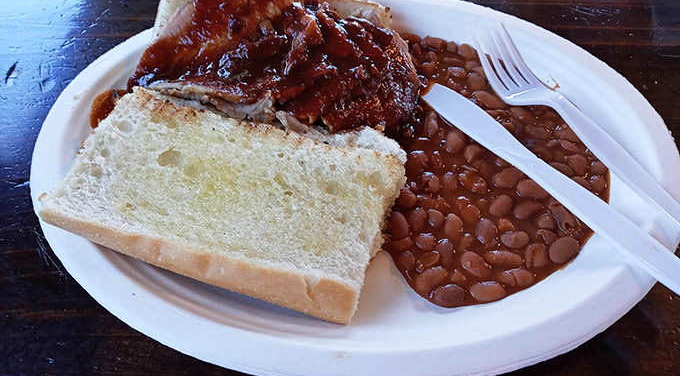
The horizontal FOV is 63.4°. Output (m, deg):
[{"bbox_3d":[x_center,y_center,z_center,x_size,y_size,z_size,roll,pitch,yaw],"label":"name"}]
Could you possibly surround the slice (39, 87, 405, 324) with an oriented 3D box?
[{"bbox_3d":[-0.052,0.003,0.263,0.148,0.027,0.081,14,54,10],"label":"slice"}]

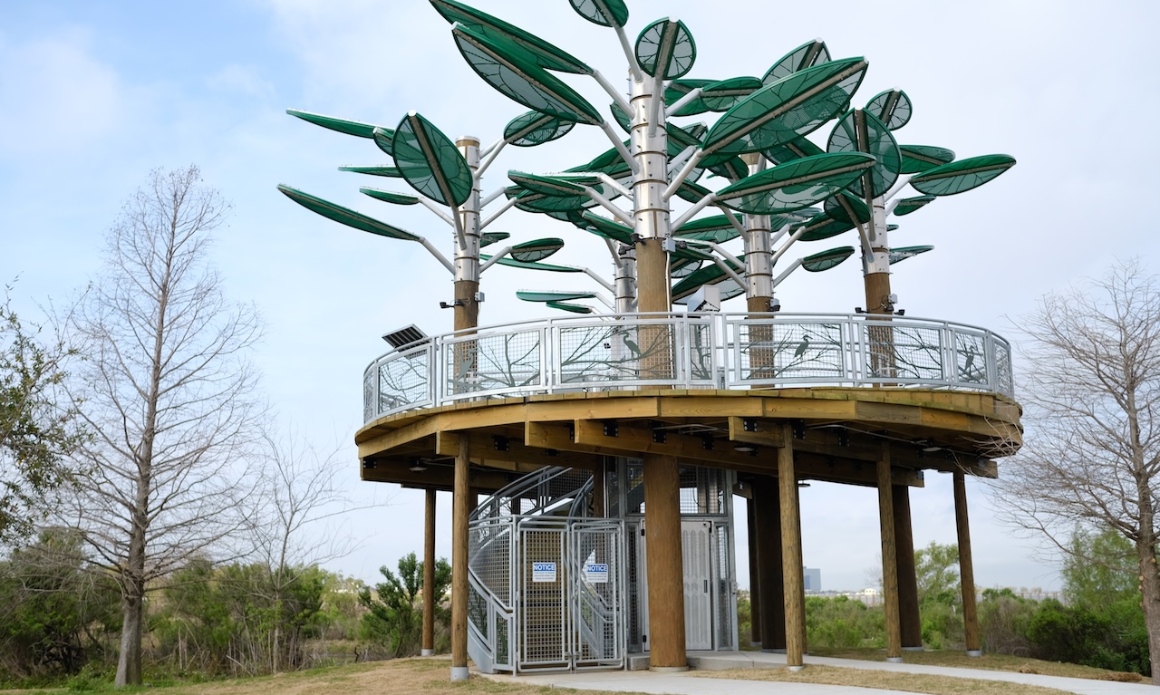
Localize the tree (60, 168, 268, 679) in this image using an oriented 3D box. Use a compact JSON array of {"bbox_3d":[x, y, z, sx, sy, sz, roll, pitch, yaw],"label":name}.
[{"bbox_3d":[-8.943,1.389,23.773,4.300,11.058,4.200,-1,-12,0],"label":"tree"}]

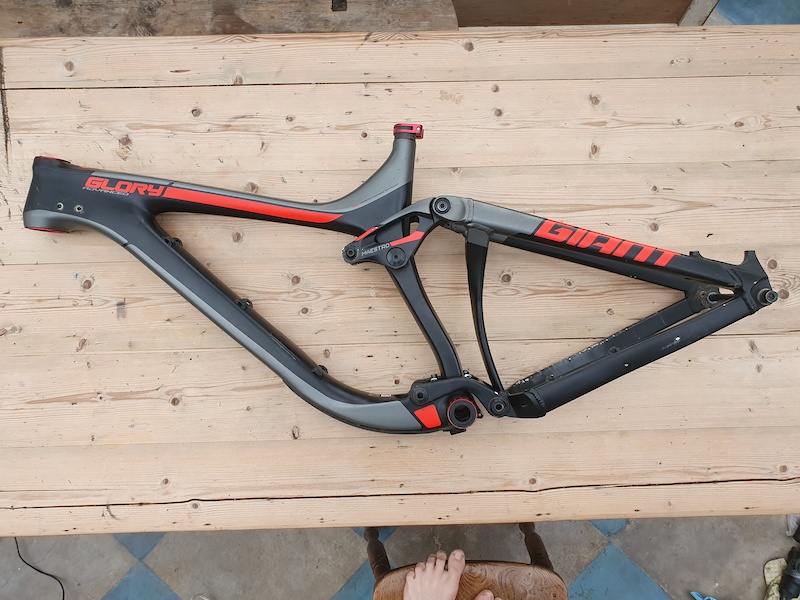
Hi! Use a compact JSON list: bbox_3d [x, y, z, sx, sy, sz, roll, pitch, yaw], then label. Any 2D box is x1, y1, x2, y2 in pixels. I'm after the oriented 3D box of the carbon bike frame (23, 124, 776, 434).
[{"bbox_3d":[-0.048,-0.031,0.928,1.100,0.190,0.485,-4,89,2],"label":"carbon bike frame"}]

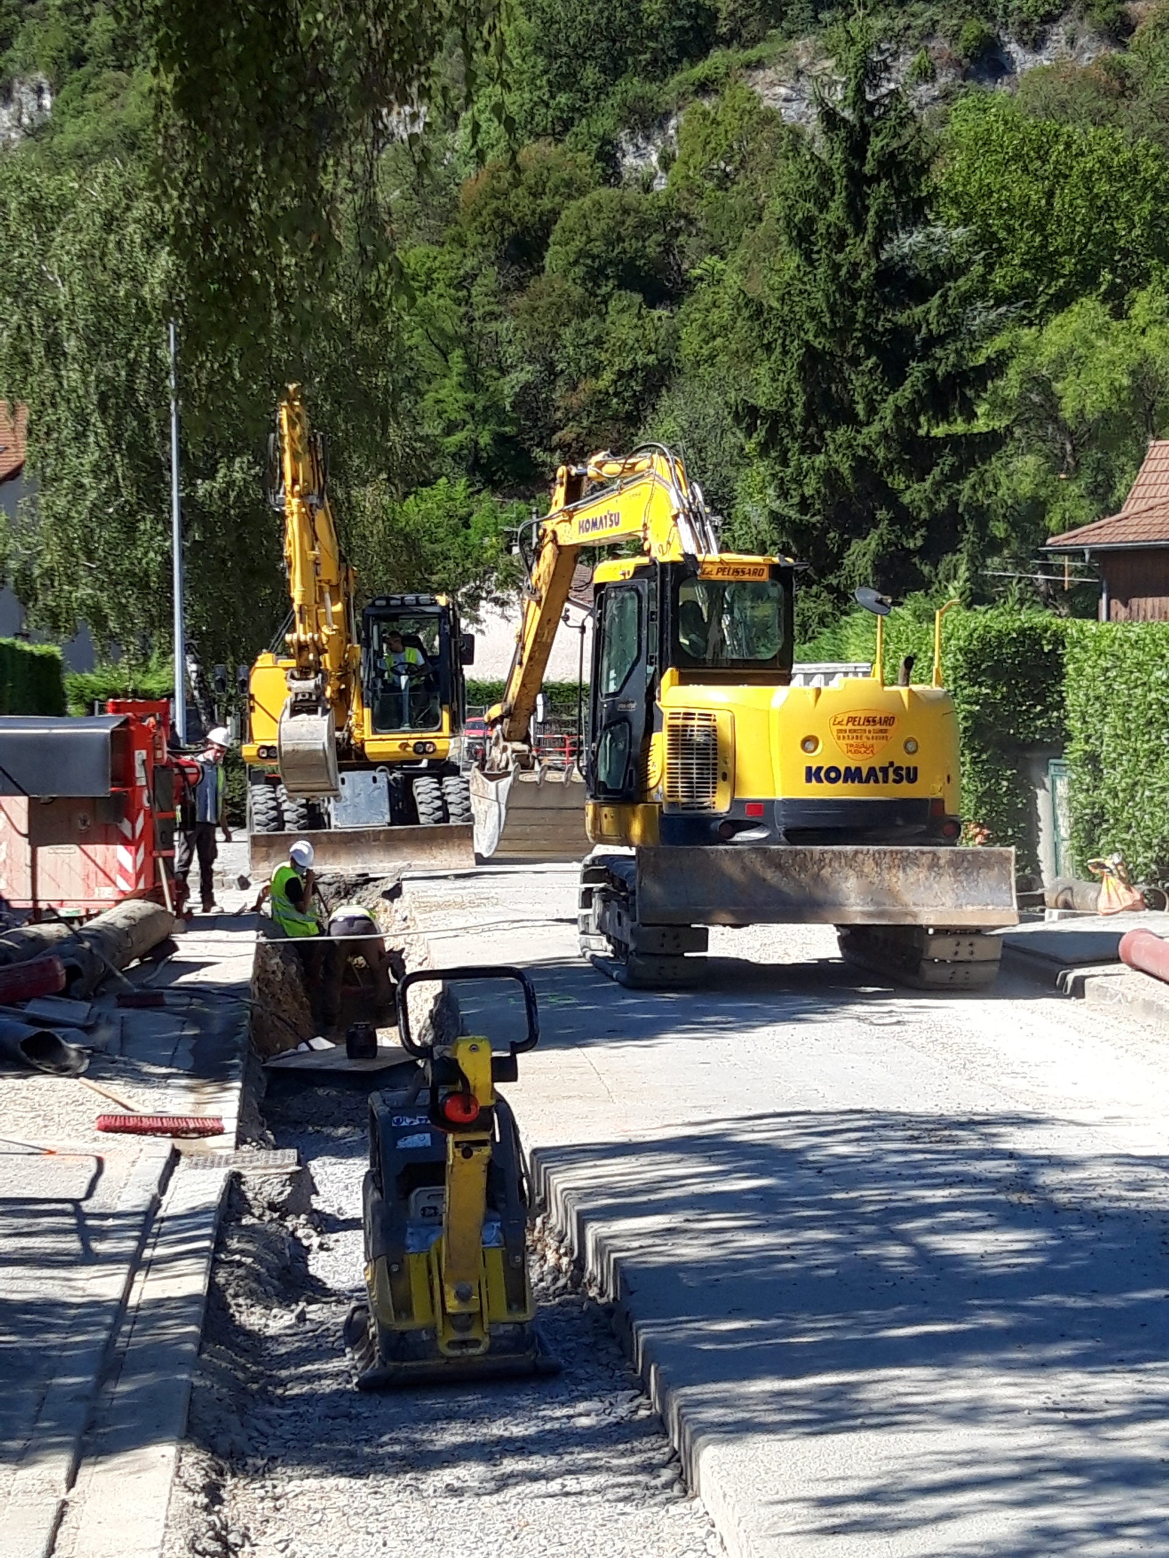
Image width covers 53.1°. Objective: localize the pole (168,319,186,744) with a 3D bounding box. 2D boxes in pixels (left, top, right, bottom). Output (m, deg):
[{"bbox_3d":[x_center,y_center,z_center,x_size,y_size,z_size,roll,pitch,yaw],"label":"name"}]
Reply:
[{"bbox_3d":[-5.519,-2.699,15.884,0.200,7.200,0.200,0,3,0],"label":"pole"}]

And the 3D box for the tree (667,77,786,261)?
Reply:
[{"bbox_3d":[10.477,-43.985,85.000,9.000,13.500,9.000,0,3,0],"label":"tree"}]

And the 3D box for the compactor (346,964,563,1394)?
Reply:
[{"bbox_3d":[-0.452,1.177,3.993,0.630,1.220,0.880,-1,3,-12],"label":"compactor"}]

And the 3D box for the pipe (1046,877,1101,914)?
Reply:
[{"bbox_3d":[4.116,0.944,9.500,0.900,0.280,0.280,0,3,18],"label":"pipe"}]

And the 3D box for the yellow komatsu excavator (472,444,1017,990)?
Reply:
[{"bbox_3d":[0.704,-0.903,10.068,2.800,4.100,6.700,-1,3,-20],"label":"yellow komatsu excavator"}]

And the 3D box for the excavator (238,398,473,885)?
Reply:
[{"bbox_3d":[-2.881,-1.540,14.340,2.650,5.000,6.100,-1,3,-7],"label":"excavator"}]

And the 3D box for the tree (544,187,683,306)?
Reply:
[{"bbox_3d":[1.833,-33.974,75.000,8.800,8.000,8.500,0,3,0],"label":"tree"}]

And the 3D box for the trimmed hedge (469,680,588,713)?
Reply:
[{"bbox_3d":[-1.451,-1.950,30.000,4.000,1.300,1.000,0,3,0],"label":"trimmed hedge"}]

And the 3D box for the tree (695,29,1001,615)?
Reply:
[{"bbox_3d":[6.049,-8.517,26.614,6.800,17.600,6.800,0,3,0],"label":"tree"}]

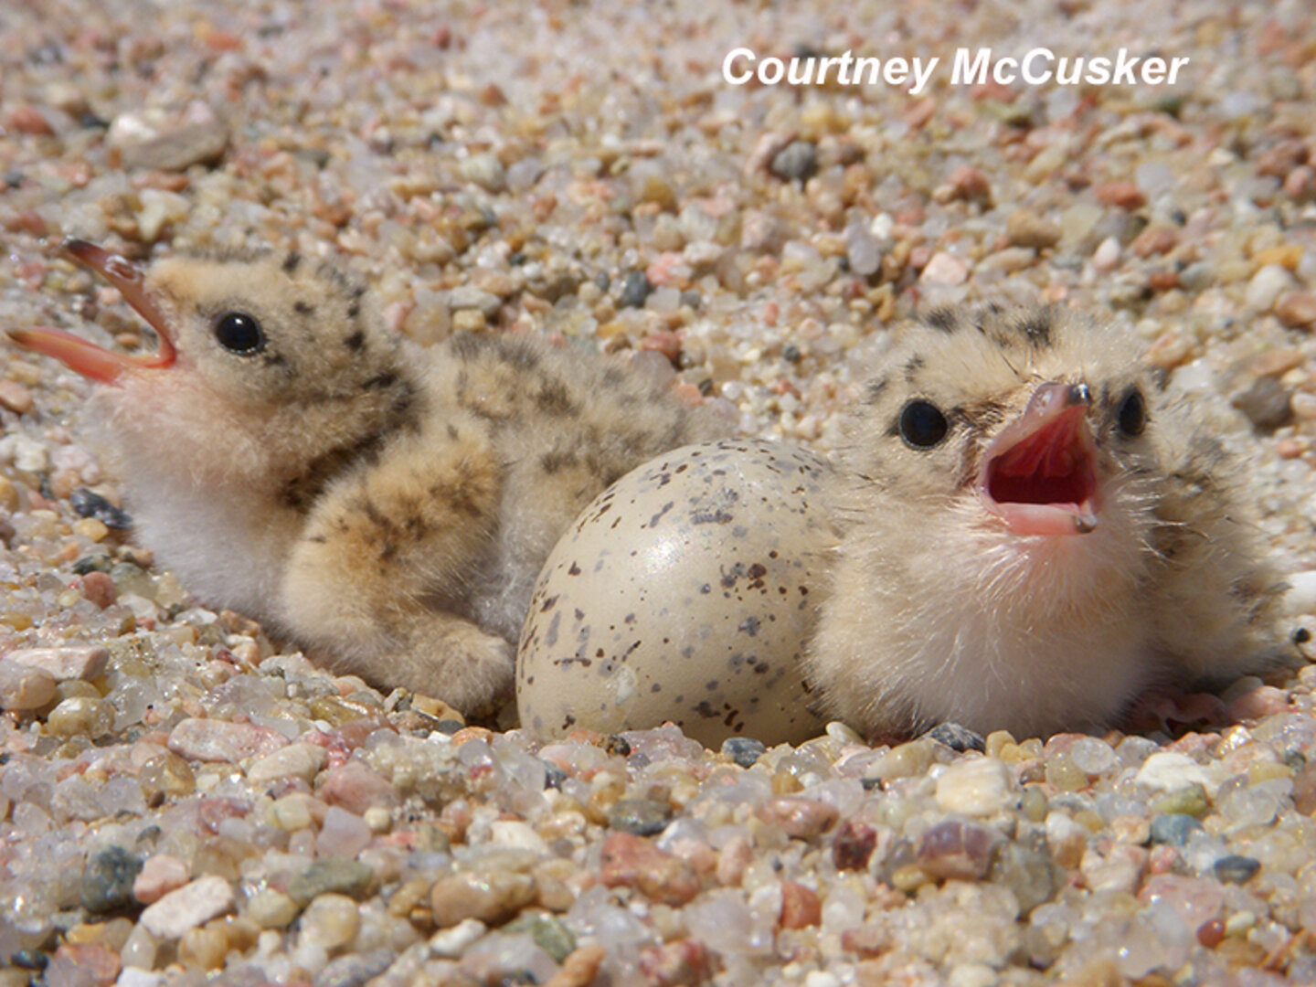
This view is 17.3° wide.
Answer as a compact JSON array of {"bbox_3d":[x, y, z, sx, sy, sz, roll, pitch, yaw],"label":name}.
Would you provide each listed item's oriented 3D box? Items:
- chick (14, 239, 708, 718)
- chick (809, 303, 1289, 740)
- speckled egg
[{"bbox_3d":[-0.020,-0.004,0.304,0.050,0.030,0.028,-3,20,-9],"label":"chick"},{"bbox_3d":[0.028,-0.002,0.303,0.029,0.028,0.042,3,20,9],"label":"chick"},{"bbox_3d":[0.003,0.010,0.297,0.024,0.024,0.030,8,42,21],"label":"speckled egg"}]

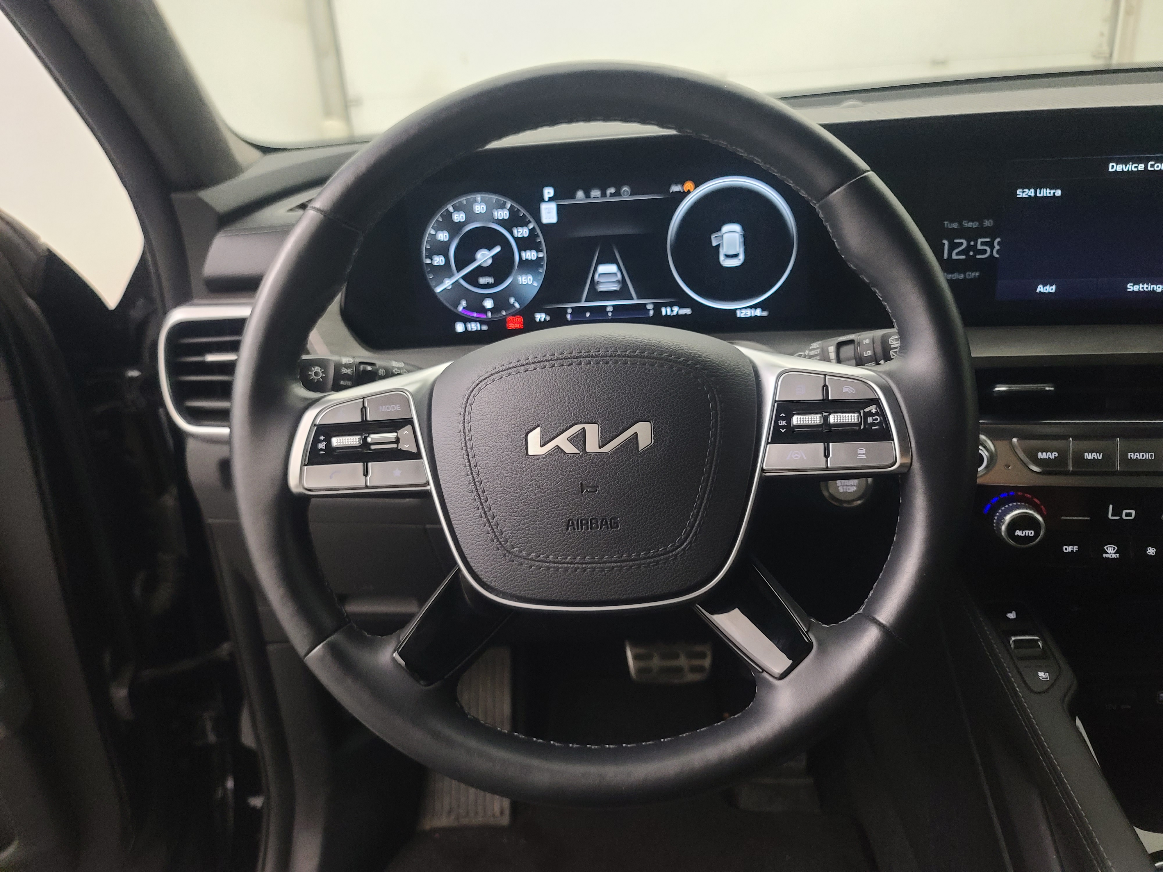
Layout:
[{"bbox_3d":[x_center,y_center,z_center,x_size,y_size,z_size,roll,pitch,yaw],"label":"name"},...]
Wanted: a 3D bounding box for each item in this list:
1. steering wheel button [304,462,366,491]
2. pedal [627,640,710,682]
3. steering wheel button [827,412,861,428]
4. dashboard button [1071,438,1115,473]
[{"bbox_3d":[-0.130,0.022,0.444,0.032,0.013,0.006,-2,-5,-5],"label":"steering wheel button"},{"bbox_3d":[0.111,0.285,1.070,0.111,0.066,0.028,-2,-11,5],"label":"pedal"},{"bbox_3d":[0.133,-0.008,0.422,0.017,0.008,0.007,-1,-3,3],"label":"steering wheel button"},{"bbox_3d":[0.355,0.014,0.583,0.030,0.022,0.007,0,4,9],"label":"dashboard button"}]

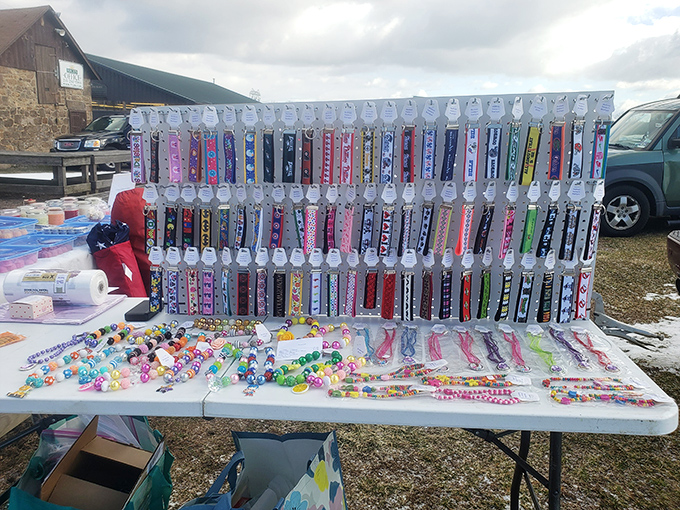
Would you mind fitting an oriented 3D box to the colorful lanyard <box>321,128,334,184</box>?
[{"bbox_3d":[-0.032,-0.256,1.329,0.034,0.142,0.014,4,14,7],"label":"colorful lanyard"}]

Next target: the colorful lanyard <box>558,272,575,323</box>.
[{"bbox_3d":[0.598,0.114,1.350,0.033,0.143,0.015,-3,14,-3],"label":"colorful lanyard"}]

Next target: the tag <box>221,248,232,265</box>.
[{"bbox_3d":[-0.318,0.005,1.439,0.043,0.056,0.005,12,16,32],"label":"tag"}]

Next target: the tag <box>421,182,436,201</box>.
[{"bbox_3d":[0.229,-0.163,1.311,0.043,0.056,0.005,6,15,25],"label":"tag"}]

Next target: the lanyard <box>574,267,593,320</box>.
[{"bbox_3d":[0.649,0.103,1.359,0.034,0.144,0.012,1,13,7],"label":"lanyard"}]

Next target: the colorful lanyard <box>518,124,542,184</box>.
[{"bbox_3d":[0.473,-0.249,1.260,0.034,0.150,0.014,6,14,9],"label":"colorful lanyard"}]

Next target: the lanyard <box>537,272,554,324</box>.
[{"bbox_3d":[0.545,0.111,1.349,0.032,0.144,0.018,-3,15,-8],"label":"lanyard"}]

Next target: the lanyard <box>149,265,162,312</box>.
[{"bbox_3d":[-0.540,0.101,1.499,0.033,0.146,0.011,3,15,-12],"label":"lanyard"}]

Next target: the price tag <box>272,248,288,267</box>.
[{"bbox_3d":[-0.168,0.007,1.433,0.043,0.052,0.005,0,13,8],"label":"price tag"}]

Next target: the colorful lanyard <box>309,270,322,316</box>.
[{"bbox_3d":[-0.068,0.107,1.439,0.032,0.136,0.011,0,14,-8],"label":"colorful lanyard"}]

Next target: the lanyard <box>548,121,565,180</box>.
[{"bbox_3d":[0.519,-0.249,1.225,0.031,0.140,0.015,2,15,15],"label":"lanyard"}]

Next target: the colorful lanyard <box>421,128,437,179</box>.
[{"bbox_3d":[0.225,-0.259,1.293,0.034,0.129,0.014,2,14,7],"label":"colorful lanyard"}]

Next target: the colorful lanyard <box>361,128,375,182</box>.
[{"bbox_3d":[0.070,-0.250,1.286,0.033,0.136,0.014,1,15,6],"label":"colorful lanyard"}]

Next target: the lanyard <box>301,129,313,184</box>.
[{"bbox_3d":[-0.085,-0.255,1.333,0.034,0.143,0.012,4,15,9],"label":"lanyard"}]

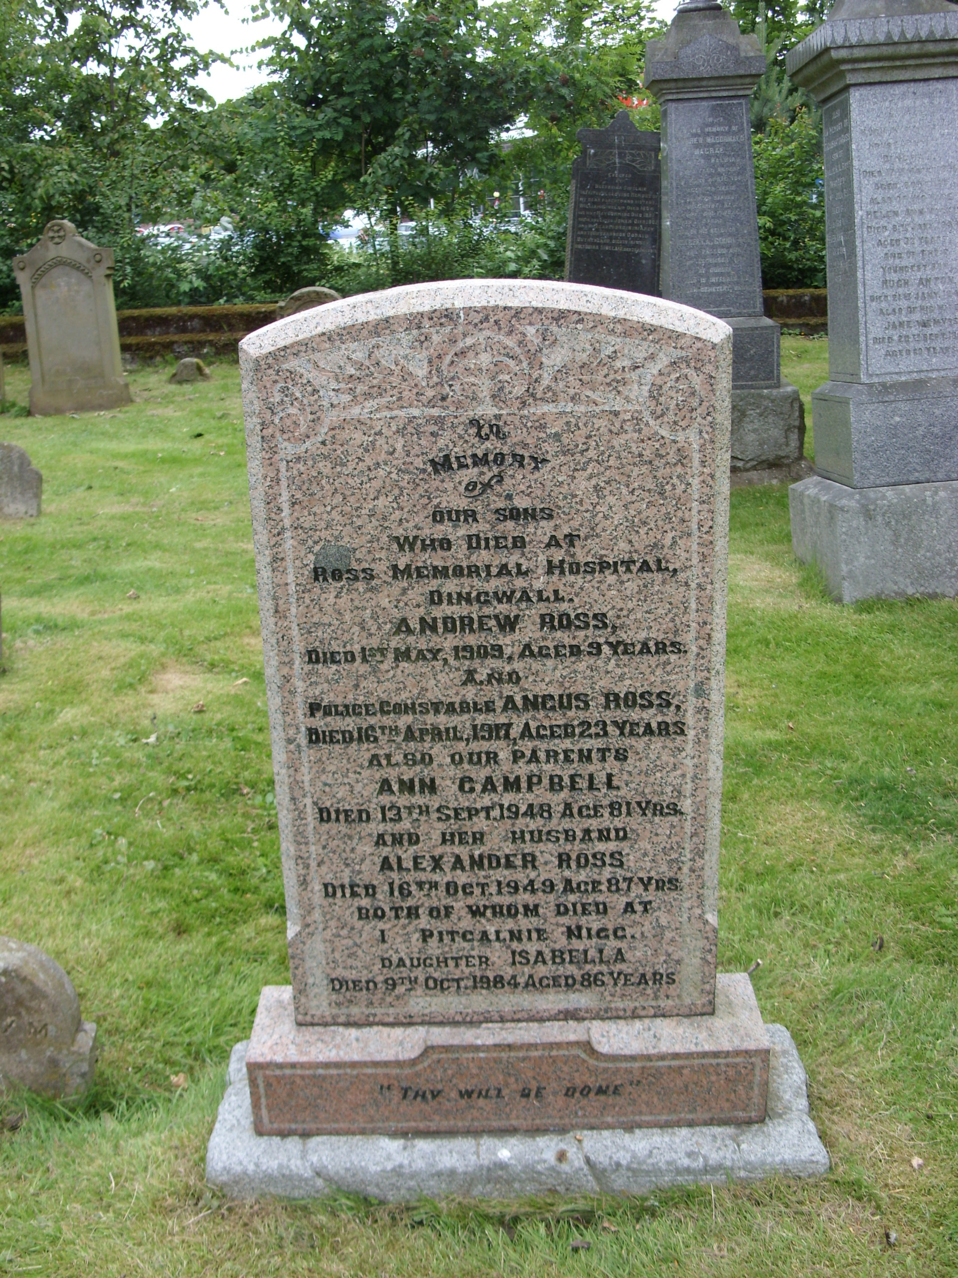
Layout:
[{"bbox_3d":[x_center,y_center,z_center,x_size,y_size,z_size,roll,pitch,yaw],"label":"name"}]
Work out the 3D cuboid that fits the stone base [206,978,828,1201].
[{"bbox_3d":[0.055,0.717,2.339,0.991,0.248,0.328,-2,19,1],"label":"stone base"}]

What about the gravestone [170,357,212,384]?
[{"bbox_3d":[-2.386,-2.217,11.600,0.300,0.215,0.140,3,19,15],"label":"gravestone"}]

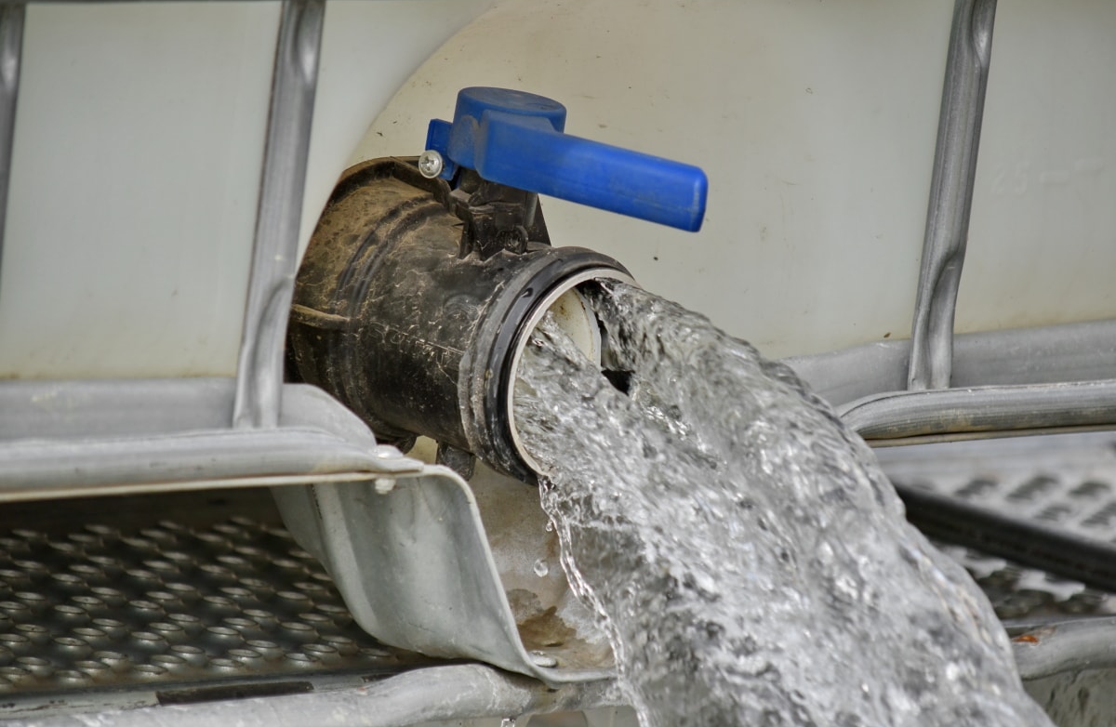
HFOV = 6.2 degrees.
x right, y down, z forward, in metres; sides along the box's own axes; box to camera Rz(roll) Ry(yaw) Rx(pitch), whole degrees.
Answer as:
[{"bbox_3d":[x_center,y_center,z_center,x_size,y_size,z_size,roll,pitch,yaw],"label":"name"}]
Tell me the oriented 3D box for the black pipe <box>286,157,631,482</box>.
[{"bbox_3d":[-0.037,-0.013,4.248,0.120,0.126,0.146,-4,15,-44],"label":"black pipe"}]

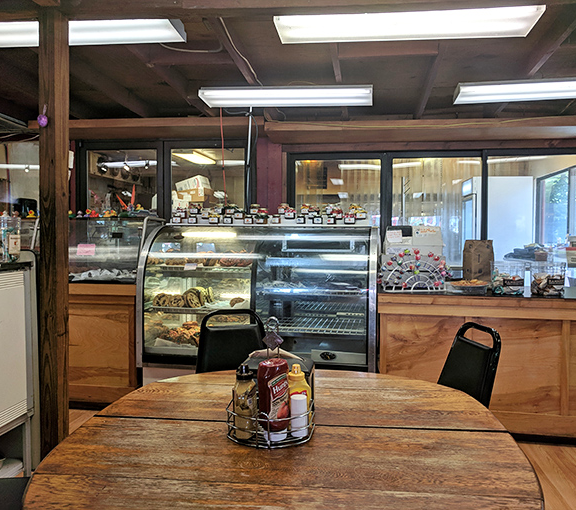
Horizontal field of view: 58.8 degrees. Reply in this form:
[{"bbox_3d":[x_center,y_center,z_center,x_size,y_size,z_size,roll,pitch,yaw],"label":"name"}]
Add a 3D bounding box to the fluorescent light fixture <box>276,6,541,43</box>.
[{"bbox_3d":[0.563,-1.130,2.492,1.230,0.075,0.270,1,3,9],"label":"fluorescent light fixture"}]

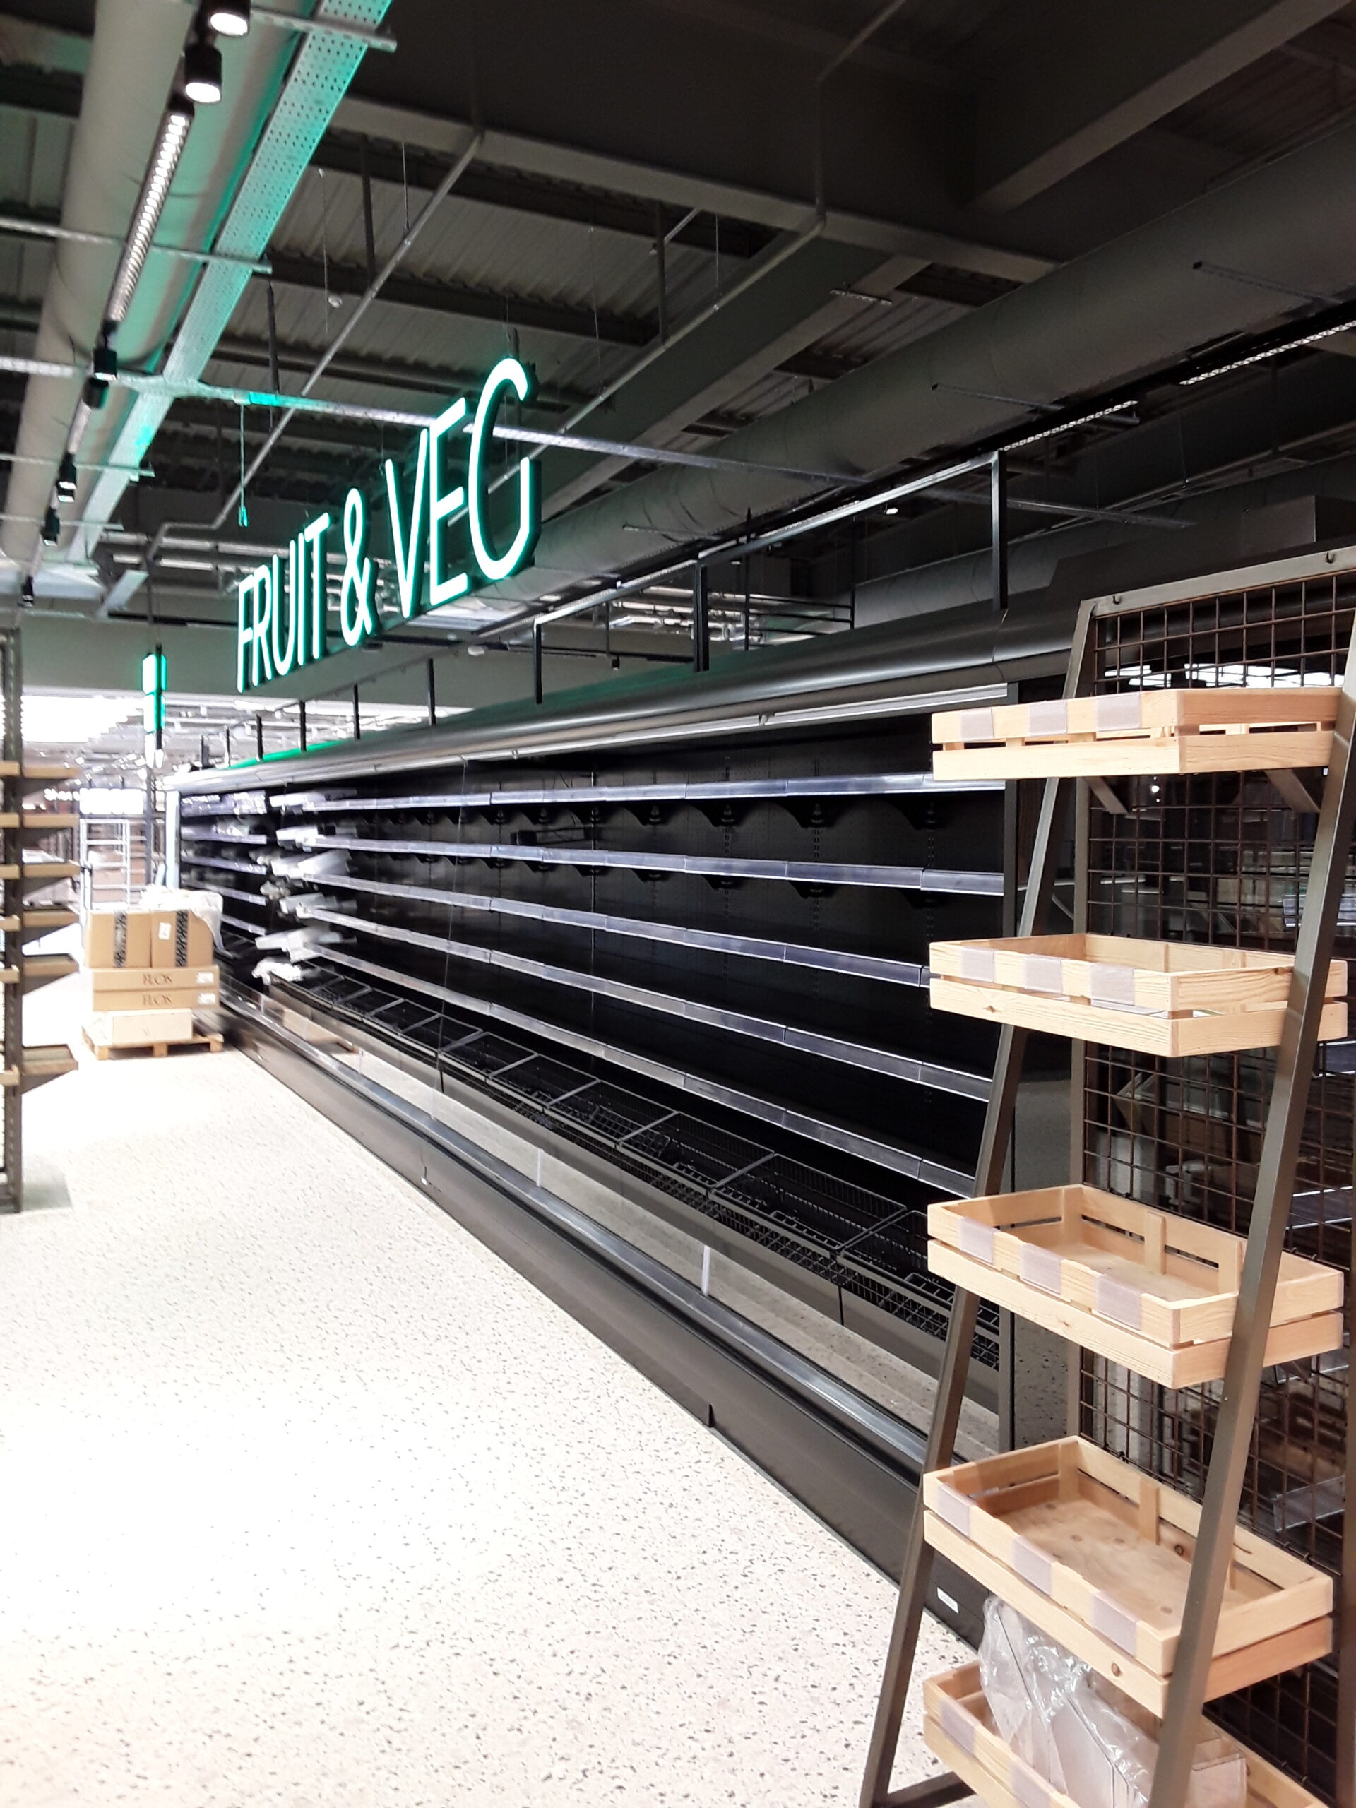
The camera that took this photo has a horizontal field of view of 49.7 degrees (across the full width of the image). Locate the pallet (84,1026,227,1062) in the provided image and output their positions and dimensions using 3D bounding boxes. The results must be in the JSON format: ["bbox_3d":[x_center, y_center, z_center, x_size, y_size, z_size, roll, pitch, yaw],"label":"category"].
[{"bbox_3d":[-3.657,0.927,10.156,0.800,0.118,1.100,-1,3,-27],"label":"pallet"}]

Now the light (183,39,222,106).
[{"bbox_3d":[-1.244,-2.188,3.831,0.092,0.137,0.092,-1,3,-26],"label":"light"}]

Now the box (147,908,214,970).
[{"bbox_3d":[-3.506,0.230,10.263,0.386,0.383,0.460,-1,3,-27],"label":"box"}]

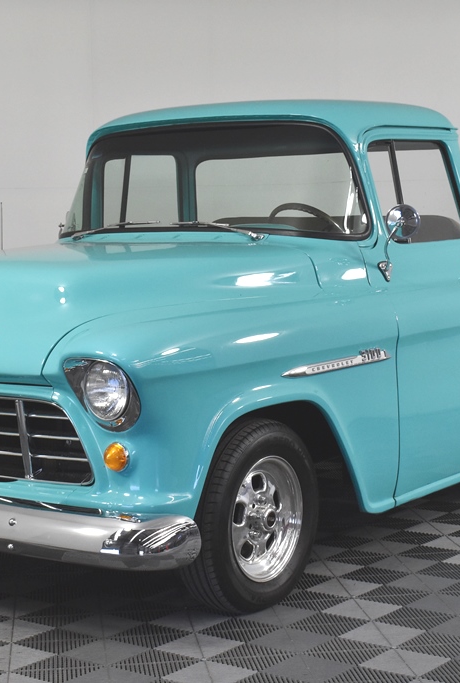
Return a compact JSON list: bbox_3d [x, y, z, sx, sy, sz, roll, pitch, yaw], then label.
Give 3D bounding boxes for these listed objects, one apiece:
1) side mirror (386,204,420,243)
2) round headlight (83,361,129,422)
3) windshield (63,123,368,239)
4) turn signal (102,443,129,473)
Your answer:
[{"bbox_3d":[0.627,-0.426,4.928,0.127,0.127,0.039,0,5,20],"label":"side mirror"},{"bbox_3d":[-0.347,0.144,4.004,0.176,0.176,0.088,2,6,39],"label":"round headlight"},{"bbox_3d":[-0.117,-0.651,5.478,1.450,0.470,0.412,2,6,39],"label":"windshield"},{"bbox_3d":[-0.331,0.340,4.025,0.086,0.086,0.049,2,6,39],"label":"turn signal"}]

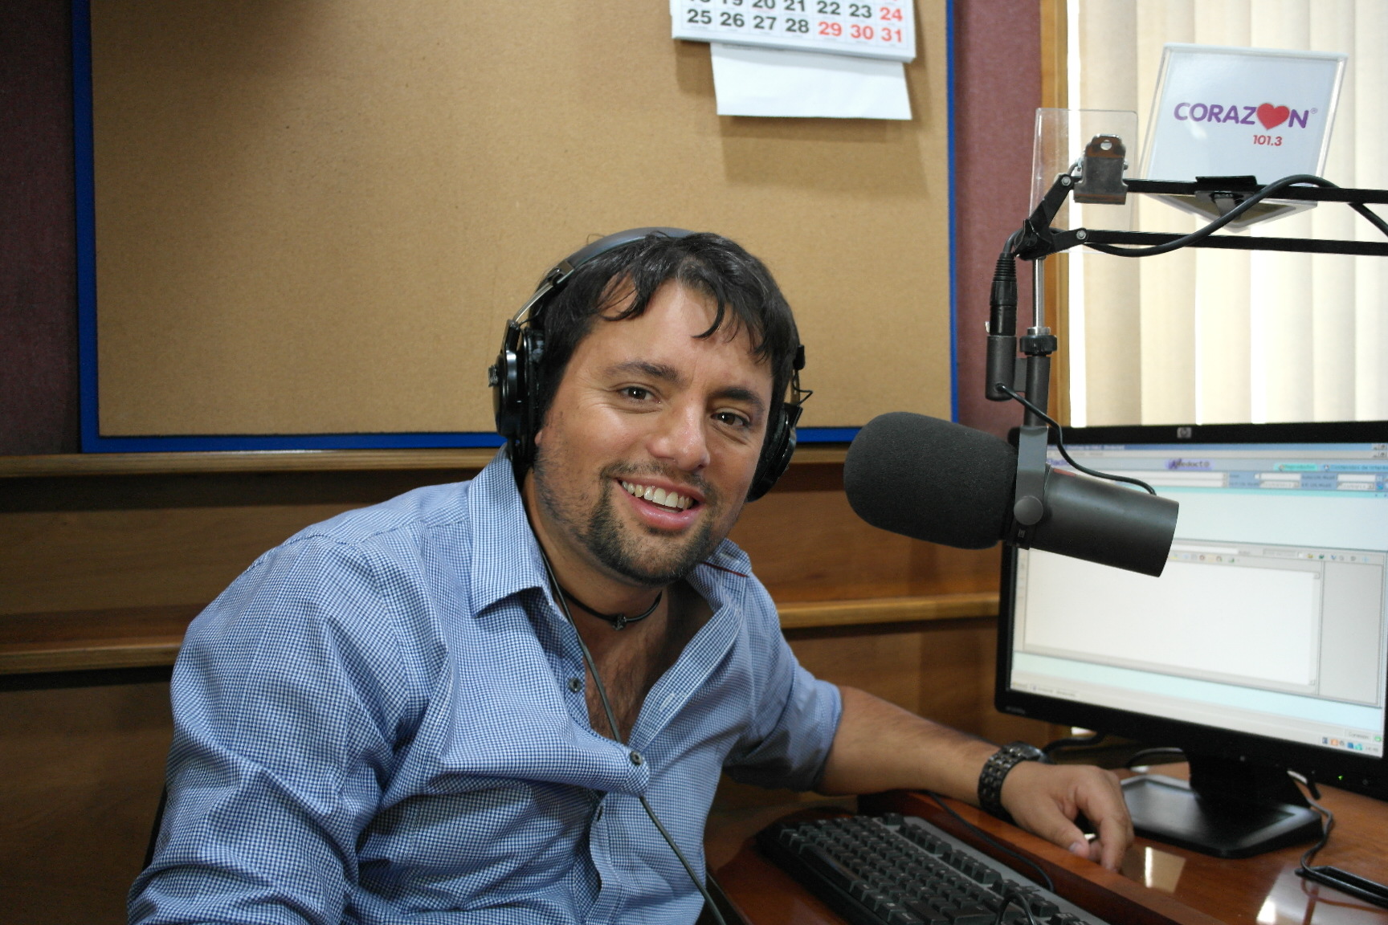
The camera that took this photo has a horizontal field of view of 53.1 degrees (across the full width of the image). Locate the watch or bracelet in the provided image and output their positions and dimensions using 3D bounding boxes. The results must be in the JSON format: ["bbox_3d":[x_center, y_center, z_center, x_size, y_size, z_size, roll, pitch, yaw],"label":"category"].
[{"bbox_3d":[0.293,0.290,1.252,0.041,0.066,0.071,11,-15,47],"label":"watch or bracelet"}]

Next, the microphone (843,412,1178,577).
[{"bbox_3d":[0.238,0.026,1.066,0.250,0.099,0.097,14,5,13],"label":"microphone"}]

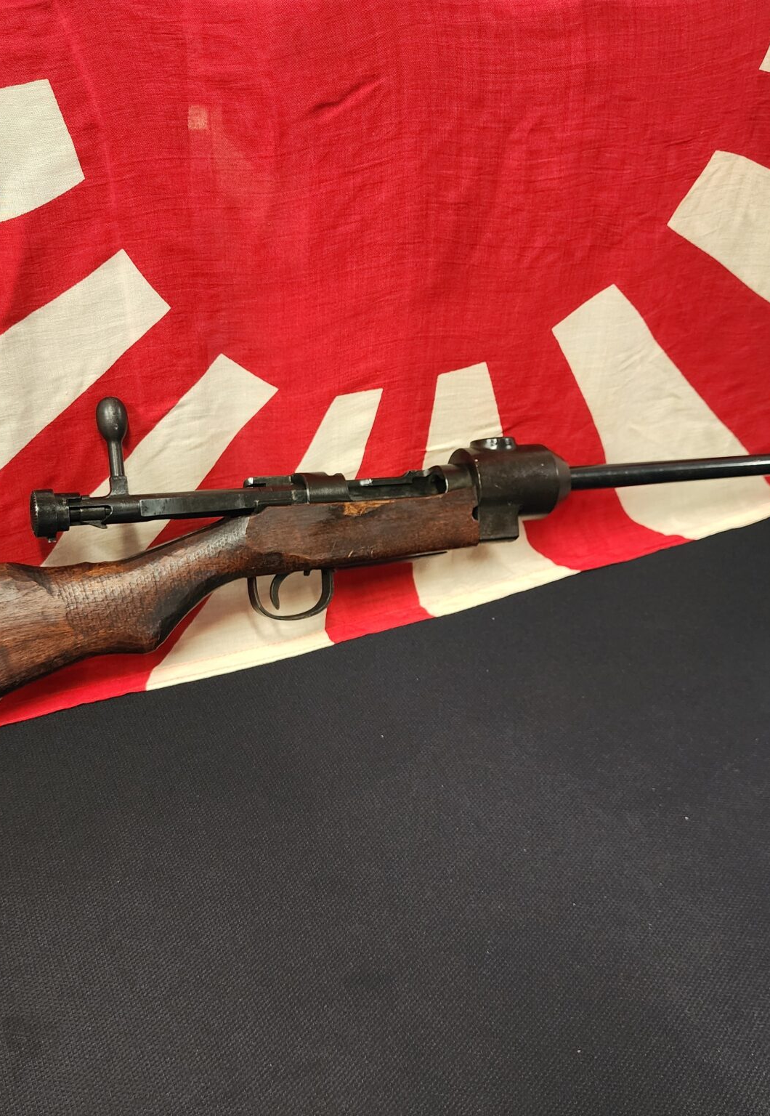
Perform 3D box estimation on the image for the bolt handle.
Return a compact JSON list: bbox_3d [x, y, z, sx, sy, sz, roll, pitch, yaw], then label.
[{"bbox_3d":[-0.176,-0.072,0.640,0.021,0.064,0.021,-6,11,-23],"label":"bolt handle"}]

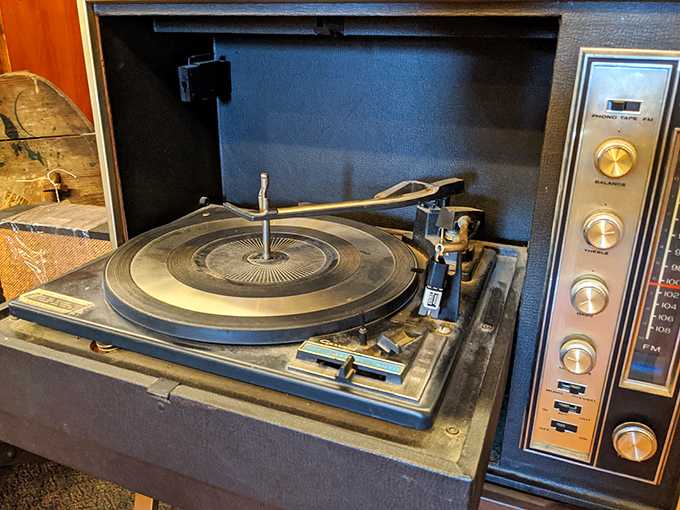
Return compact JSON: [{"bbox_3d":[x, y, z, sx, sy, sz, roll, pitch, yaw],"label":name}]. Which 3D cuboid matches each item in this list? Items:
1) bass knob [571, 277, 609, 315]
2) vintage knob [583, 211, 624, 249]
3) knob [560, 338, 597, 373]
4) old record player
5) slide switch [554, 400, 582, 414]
[{"bbox_3d":[0.187,0.031,0.396,0.025,0.025,0.018,8,21,21],"label":"bass knob"},{"bbox_3d":[0.188,-0.017,0.379,0.025,0.025,0.018,8,21,21],"label":"vintage knob"},{"bbox_3d":[0.186,0.079,0.413,0.025,0.025,0.018,8,21,21],"label":"knob"},{"bbox_3d":[-0.047,-0.022,0.469,0.345,0.101,0.285,10,24,20],"label":"old record player"},{"bbox_3d":[0.188,0.127,0.437,0.021,0.009,0.006,8,21,21],"label":"slide switch"}]

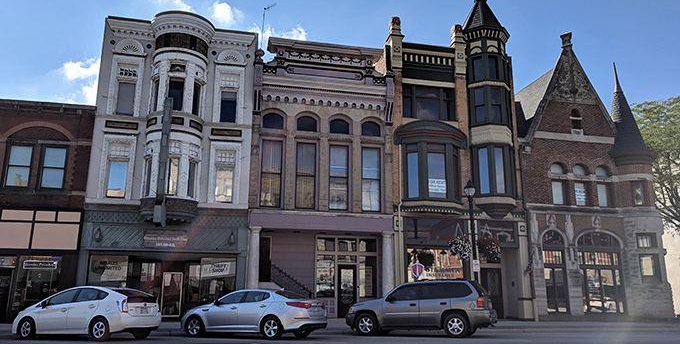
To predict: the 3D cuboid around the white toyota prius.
[{"bbox_3d":[-7.609,4.216,15.306,4.480,1.490,1.745,-4,-14,19],"label":"white toyota prius"}]

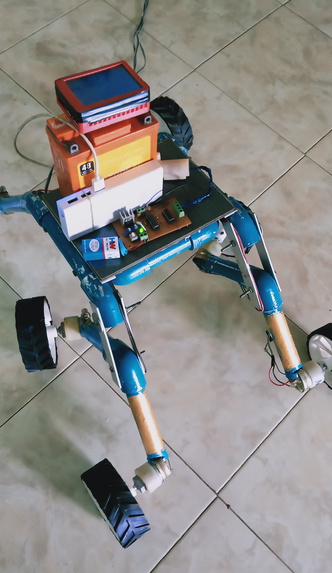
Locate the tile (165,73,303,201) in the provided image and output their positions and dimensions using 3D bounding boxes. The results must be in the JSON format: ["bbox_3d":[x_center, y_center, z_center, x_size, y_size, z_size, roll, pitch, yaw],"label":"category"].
[{"bbox_3d":[0.068,-0.266,1.135,0.300,0.009,0.300,42,69,15],"label":"tile"}]

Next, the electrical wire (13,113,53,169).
[{"bbox_3d":[-0.156,-0.176,0.691,0.045,0.080,0.036,-28,70,-17],"label":"electrical wire"}]

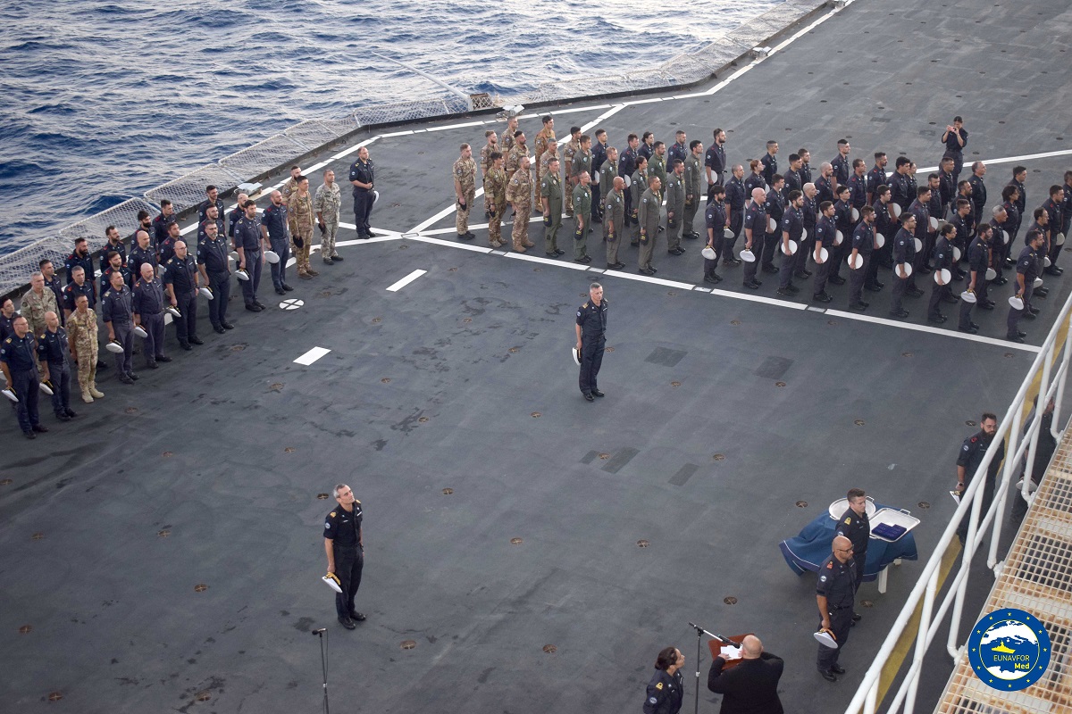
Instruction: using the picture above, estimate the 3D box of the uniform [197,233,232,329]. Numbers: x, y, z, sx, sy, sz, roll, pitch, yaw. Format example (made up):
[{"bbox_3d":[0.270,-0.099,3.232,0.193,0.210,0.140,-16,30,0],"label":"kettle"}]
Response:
[{"bbox_3d":[-5.146,-1.199,23.032,0.310,1.515,0.490,17,31,31],"label":"uniform"}]

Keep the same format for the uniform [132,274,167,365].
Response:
[{"bbox_3d":[-5.933,-0.696,22.069,0.360,1.685,0.560,13,29,25],"label":"uniform"}]

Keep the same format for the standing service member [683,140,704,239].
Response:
[{"bbox_3d":[2.971,-3.145,26.775,0.360,1.835,0.520,13,29,25],"label":"standing service member"}]

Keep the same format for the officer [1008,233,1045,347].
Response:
[{"bbox_3d":[7.679,-1.125,22.412,0.330,1.798,0.510,14,30,27],"label":"officer"}]

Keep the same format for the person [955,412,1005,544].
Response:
[{"bbox_3d":[5.355,1.505,17.267,0.540,1.820,0.360,-12,28,-23],"label":"person"}]

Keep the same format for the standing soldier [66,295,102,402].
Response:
[{"bbox_3d":[-6.642,-0.177,21.009,0.360,1.681,0.520,13,29,25],"label":"standing soldier"}]

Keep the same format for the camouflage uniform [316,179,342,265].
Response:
[{"bbox_3d":[-3.738,-2.463,25.761,0.330,1.507,0.510,17,31,31],"label":"camouflage uniform"}]

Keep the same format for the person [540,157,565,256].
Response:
[{"bbox_3d":[0.309,-2.694,25.665,0.330,1.807,0.510,14,30,27],"label":"person"}]

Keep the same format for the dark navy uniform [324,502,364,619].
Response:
[{"bbox_3d":[-2.118,2.311,15.887,0.310,1.502,0.490,17,31,31],"label":"dark navy uniform"}]

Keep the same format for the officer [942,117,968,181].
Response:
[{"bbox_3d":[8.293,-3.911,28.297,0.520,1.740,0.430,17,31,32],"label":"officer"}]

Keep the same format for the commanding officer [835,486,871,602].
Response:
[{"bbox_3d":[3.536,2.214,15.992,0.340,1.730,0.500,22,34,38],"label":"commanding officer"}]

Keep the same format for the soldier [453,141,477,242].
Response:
[{"bbox_3d":[-1.312,-3.073,26.490,0.320,1.820,0.490,15,30,29],"label":"soldier"}]

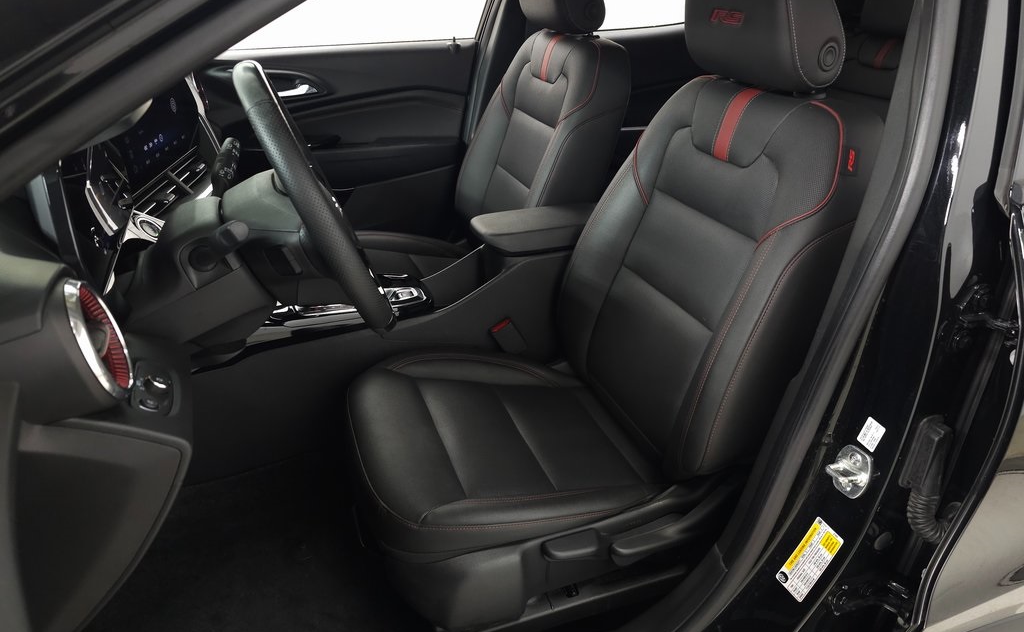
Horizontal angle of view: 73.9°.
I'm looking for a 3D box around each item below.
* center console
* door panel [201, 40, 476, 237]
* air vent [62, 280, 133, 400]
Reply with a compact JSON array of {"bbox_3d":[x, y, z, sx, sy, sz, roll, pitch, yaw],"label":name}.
[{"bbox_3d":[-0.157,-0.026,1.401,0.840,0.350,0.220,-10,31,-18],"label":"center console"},{"bbox_3d":[-0.529,-0.405,1.896,0.900,0.640,0.110,-10,31,-18],"label":"door panel"},{"bbox_3d":[-0.357,0.021,0.591,0.032,0.115,0.115,-21,34,-16],"label":"air vent"}]

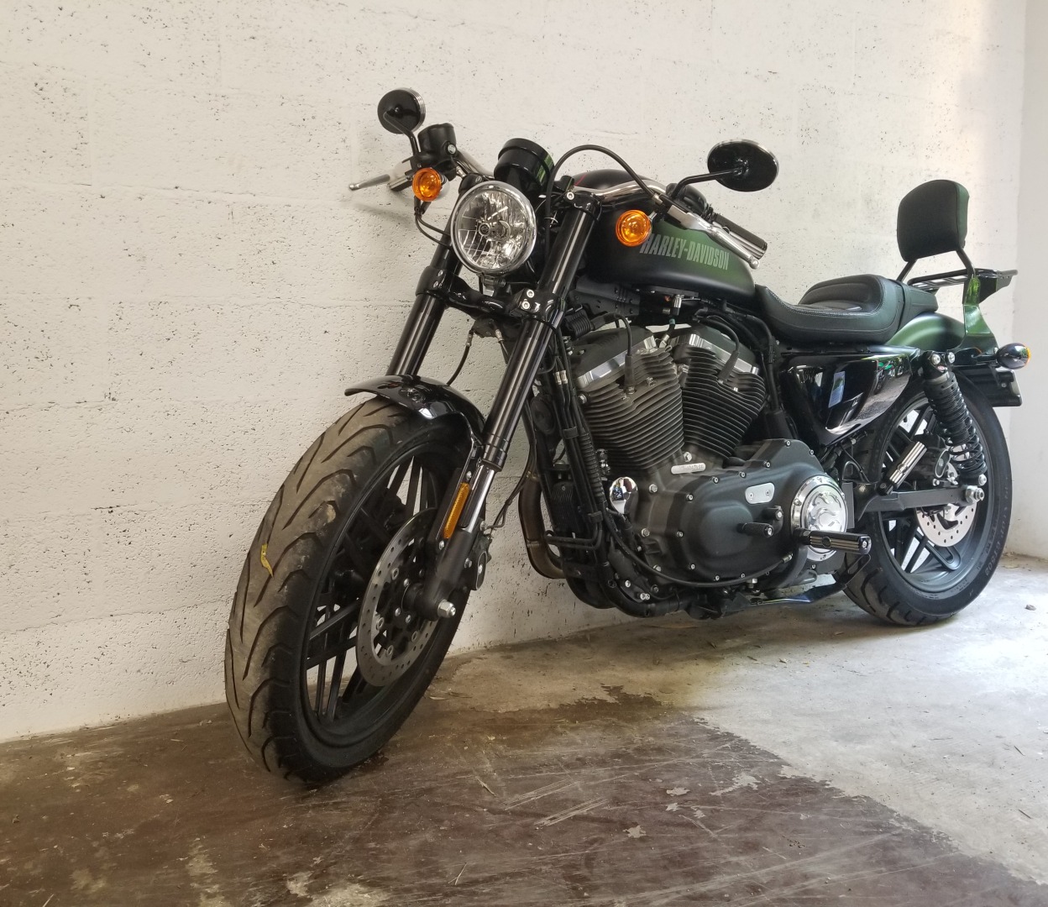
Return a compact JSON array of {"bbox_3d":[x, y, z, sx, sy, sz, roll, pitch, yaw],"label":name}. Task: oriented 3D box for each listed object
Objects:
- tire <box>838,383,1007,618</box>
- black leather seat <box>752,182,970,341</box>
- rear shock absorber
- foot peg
[{"bbox_3d":[1.006,0.101,2.310,0.670,0.670,0.150,-4,2,-32],"label":"tire"},{"bbox_3d":[0.798,-0.467,2.182,0.740,0.430,0.280,-5,3,-32],"label":"black leather seat"},{"bbox_3d":[1.029,-0.084,2.156,0.070,0.370,0.068,-31,16,-28],"label":"rear shock absorber"},{"bbox_3d":[0.590,0.165,1.742,0.040,0.040,0.150,-6,8,-44],"label":"foot peg"}]

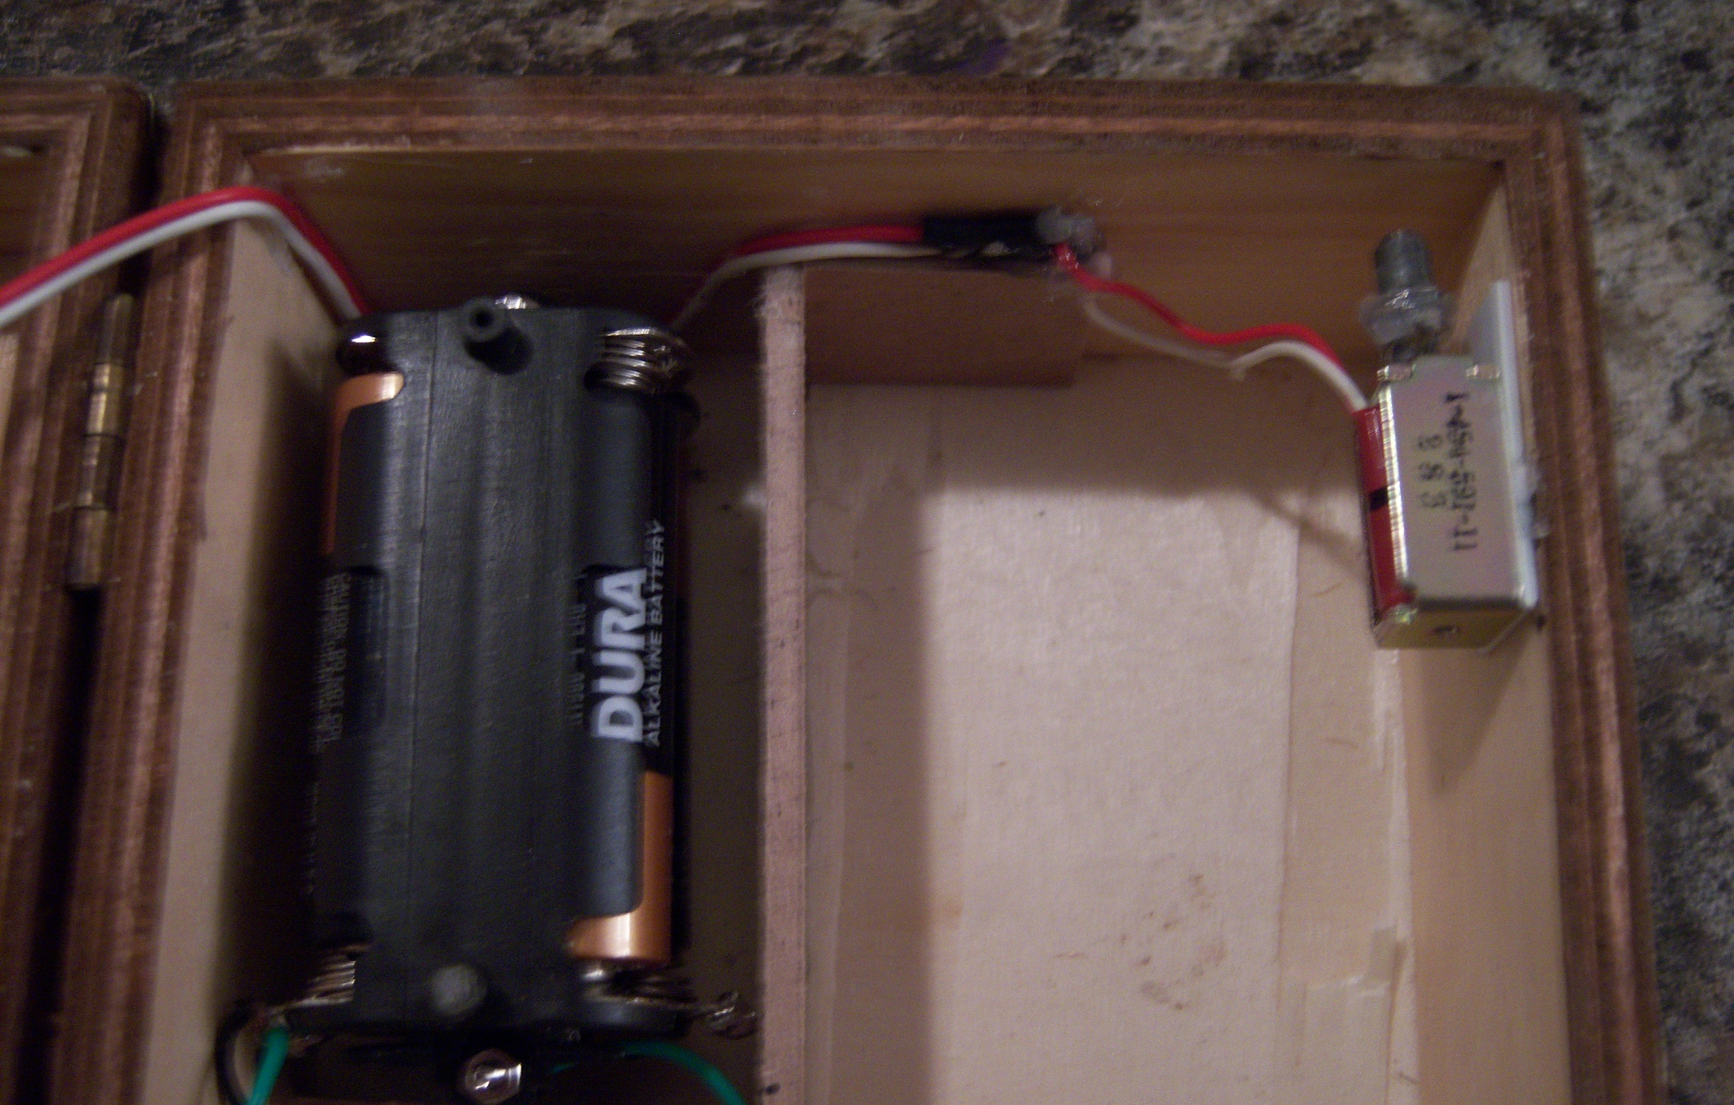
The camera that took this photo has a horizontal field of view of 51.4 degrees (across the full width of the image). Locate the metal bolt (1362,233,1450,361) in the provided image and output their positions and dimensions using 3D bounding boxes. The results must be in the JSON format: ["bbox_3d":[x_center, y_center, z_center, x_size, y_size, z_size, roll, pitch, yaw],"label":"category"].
[{"bbox_3d":[0.043,-0.020,0.142,0.006,0.006,0.010,1,70,4],"label":"metal bolt"}]

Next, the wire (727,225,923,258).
[{"bbox_3d":[-0.004,-0.026,0.151,0.018,0.004,0.002,1,76,4],"label":"wire"}]

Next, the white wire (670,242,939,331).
[{"bbox_3d":[-0.006,-0.024,0.156,0.025,0.013,0.003,1,76,4],"label":"white wire"}]

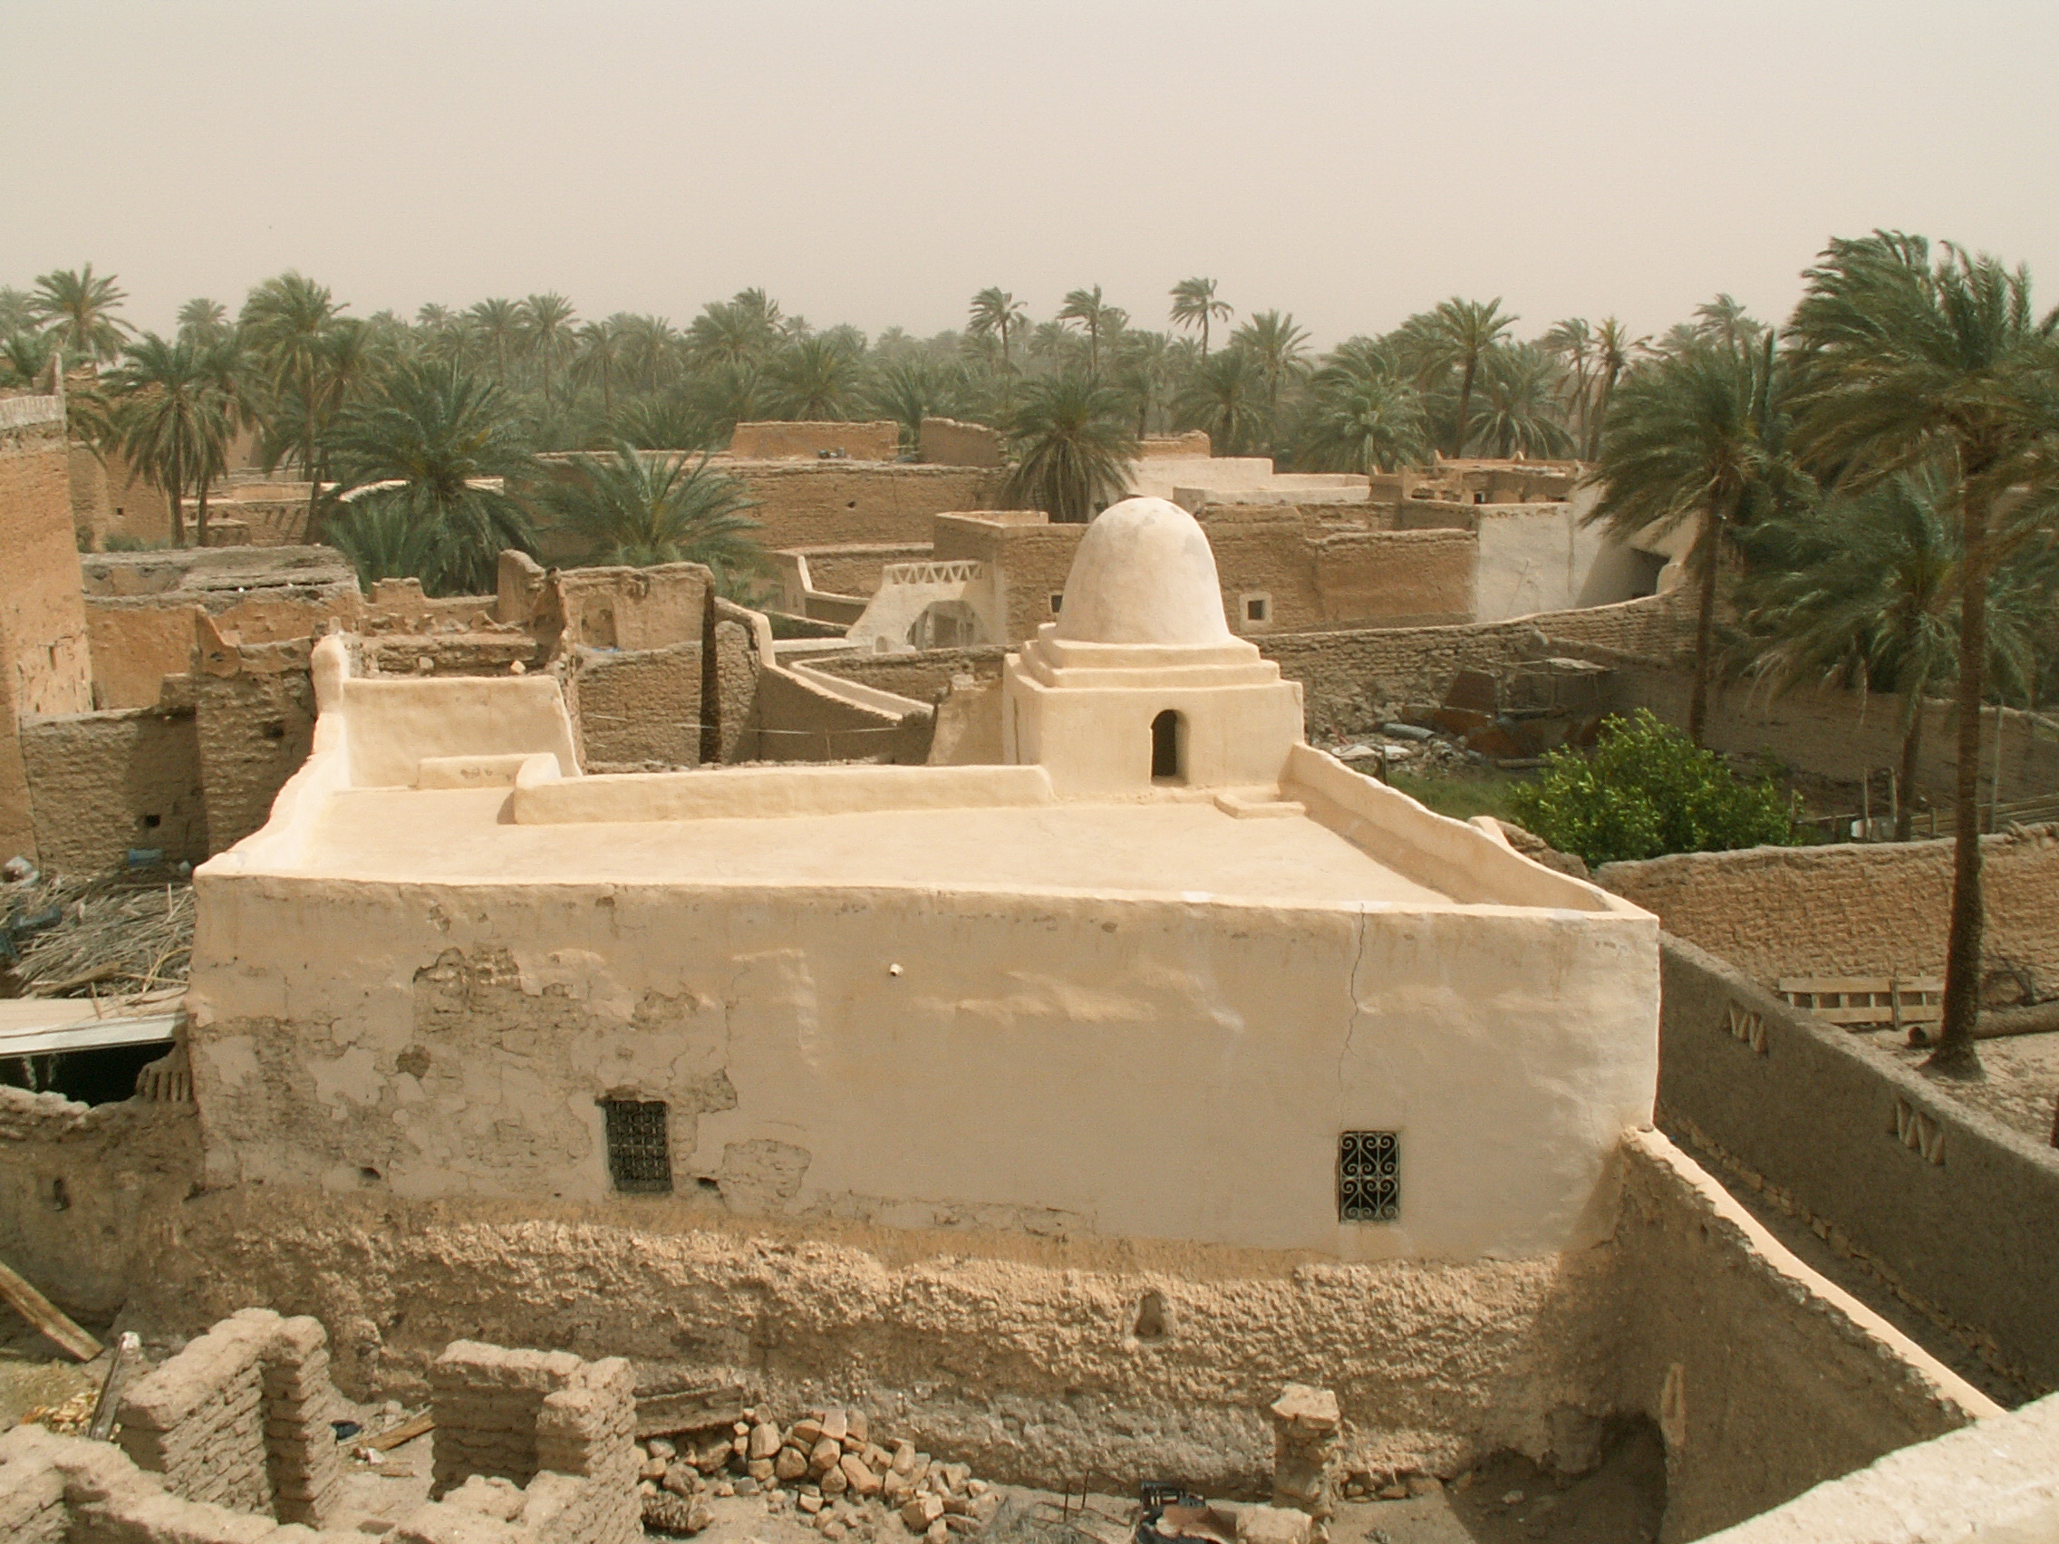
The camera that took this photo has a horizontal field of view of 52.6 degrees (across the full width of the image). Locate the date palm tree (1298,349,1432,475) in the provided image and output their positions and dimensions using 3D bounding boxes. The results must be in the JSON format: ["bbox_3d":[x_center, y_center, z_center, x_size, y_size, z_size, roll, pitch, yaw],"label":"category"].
[{"bbox_3d":[14.295,-13.159,89.190,5.789,9.800,5.789,0,12,0],"label":"date palm tree"}]

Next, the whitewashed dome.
[{"bbox_3d":[1.145,-2.056,20.700,1.787,1.334,1.787,-2,11,-8],"label":"whitewashed dome"}]

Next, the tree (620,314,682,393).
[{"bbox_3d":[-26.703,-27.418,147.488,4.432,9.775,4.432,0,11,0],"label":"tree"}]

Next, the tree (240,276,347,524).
[{"bbox_3d":[-34.137,-16.468,96.673,5.001,13.229,5.001,0,12,0],"label":"tree"}]

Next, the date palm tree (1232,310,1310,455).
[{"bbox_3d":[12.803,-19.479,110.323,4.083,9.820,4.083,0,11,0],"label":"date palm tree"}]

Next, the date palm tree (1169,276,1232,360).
[{"bbox_3d":[12.462,-28.784,152.331,4.944,14.650,4.944,0,12,0],"label":"date palm tree"}]

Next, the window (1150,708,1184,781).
[{"bbox_3d":[1.326,-0.256,19.939,0.339,0.718,0.220,-2,11,-8],"label":"window"}]

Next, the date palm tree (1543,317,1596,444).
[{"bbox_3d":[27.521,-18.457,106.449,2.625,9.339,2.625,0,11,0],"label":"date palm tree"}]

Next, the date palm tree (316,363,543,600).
[{"bbox_3d":[-14.884,-6.636,51.704,5.419,7.084,5.419,0,11,0],"label":"date palm tree"}]

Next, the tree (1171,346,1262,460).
[{"bbox_3d":[10.374,-18.403,114.656,5.110,9.684,5.110,0,12,0],"label":"tree"}]

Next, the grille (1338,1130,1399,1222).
[{"bbox_3d":[2.589,3.095,15.919,0.461,0.757,0.050,1,11,7],"label":"grille"}]

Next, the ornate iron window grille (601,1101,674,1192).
[{"bbox_3d":[-3.560,3.421,19.000,0.573,0.886,0.060,1,12,6],"label":"ornate iron window grille"}]

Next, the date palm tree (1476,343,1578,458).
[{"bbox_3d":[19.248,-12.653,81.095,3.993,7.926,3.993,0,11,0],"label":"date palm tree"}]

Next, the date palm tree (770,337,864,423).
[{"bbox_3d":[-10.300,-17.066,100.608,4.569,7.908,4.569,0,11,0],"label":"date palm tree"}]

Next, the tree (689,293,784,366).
[{"bbox_3d":[-19.999,-26.137,142.668,6.394,13.407,6.394,0,12,0],"label":"tree"}]

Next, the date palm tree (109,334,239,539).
[{"bbox_3d":[-32.536,-11.432,79.335,4.904,10.437,4.904,0,12,0],"label":"date palm tree"}]

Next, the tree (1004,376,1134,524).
[{"bbox_3d":[1.567,-11.128,81.442,5.380,8.982,5.380,0,12,0],"label":"tree"}]

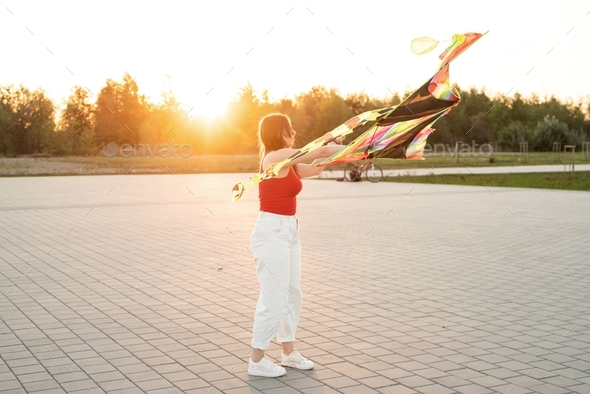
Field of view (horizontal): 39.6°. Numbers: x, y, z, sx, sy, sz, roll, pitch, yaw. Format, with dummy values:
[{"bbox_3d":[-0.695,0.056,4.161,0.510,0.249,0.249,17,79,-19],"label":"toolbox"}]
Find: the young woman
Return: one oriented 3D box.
[{"bbox_3d":[0.035,0.287,5.180,0.630,1.635,0.470,1,3,15],"label":"young woman"}]

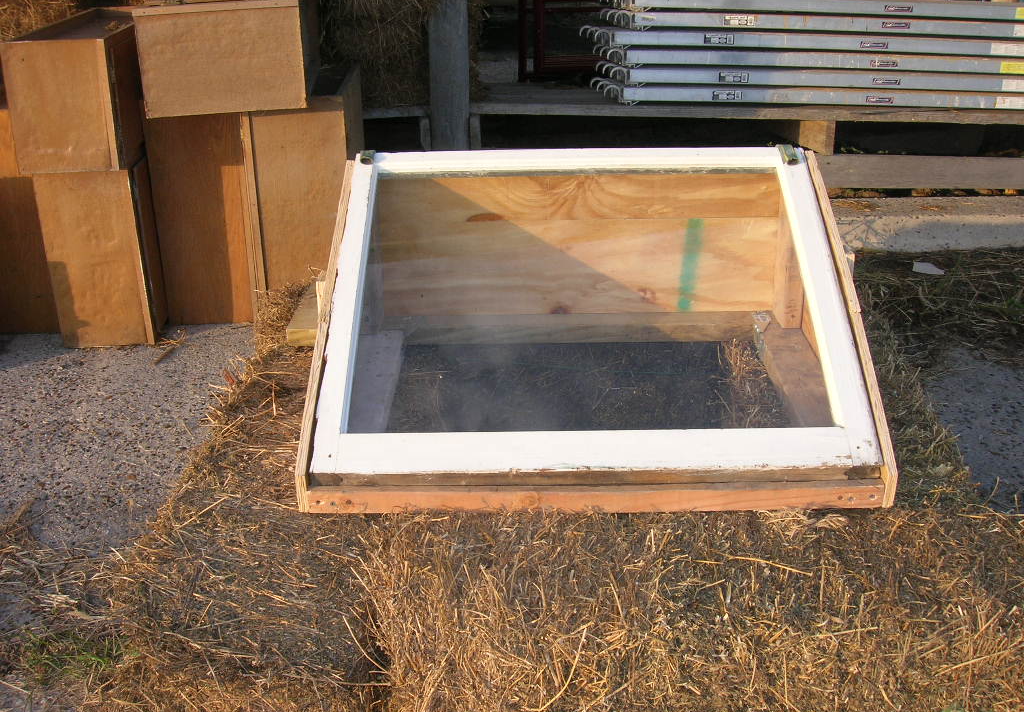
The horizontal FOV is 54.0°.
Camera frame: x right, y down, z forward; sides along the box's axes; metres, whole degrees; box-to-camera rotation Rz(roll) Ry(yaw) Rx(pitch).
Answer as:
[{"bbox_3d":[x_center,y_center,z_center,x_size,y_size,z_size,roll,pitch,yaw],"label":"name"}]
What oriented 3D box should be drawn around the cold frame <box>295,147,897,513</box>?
[{"bbox_3d":[0.134,-0.088,1.839,0.950,0.405,0.700,-1,26,2],"label":"cold frame"}]

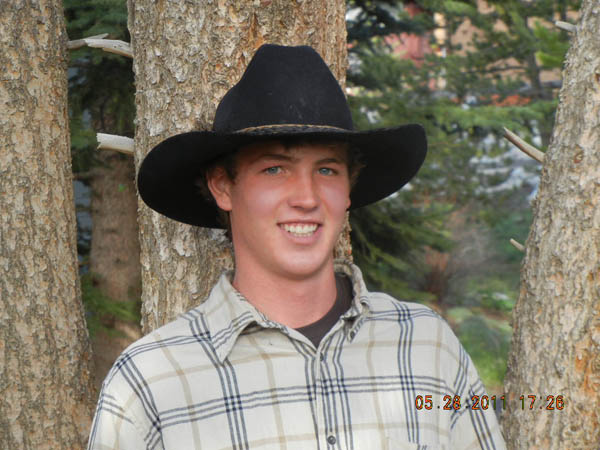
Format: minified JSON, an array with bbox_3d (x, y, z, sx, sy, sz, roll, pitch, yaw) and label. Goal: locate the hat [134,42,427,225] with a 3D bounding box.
[{"bbox_3d":[-0.022,-0.122,2.790,0.350,0.160,0.380,0,-17,-17],"label":"hat"}]

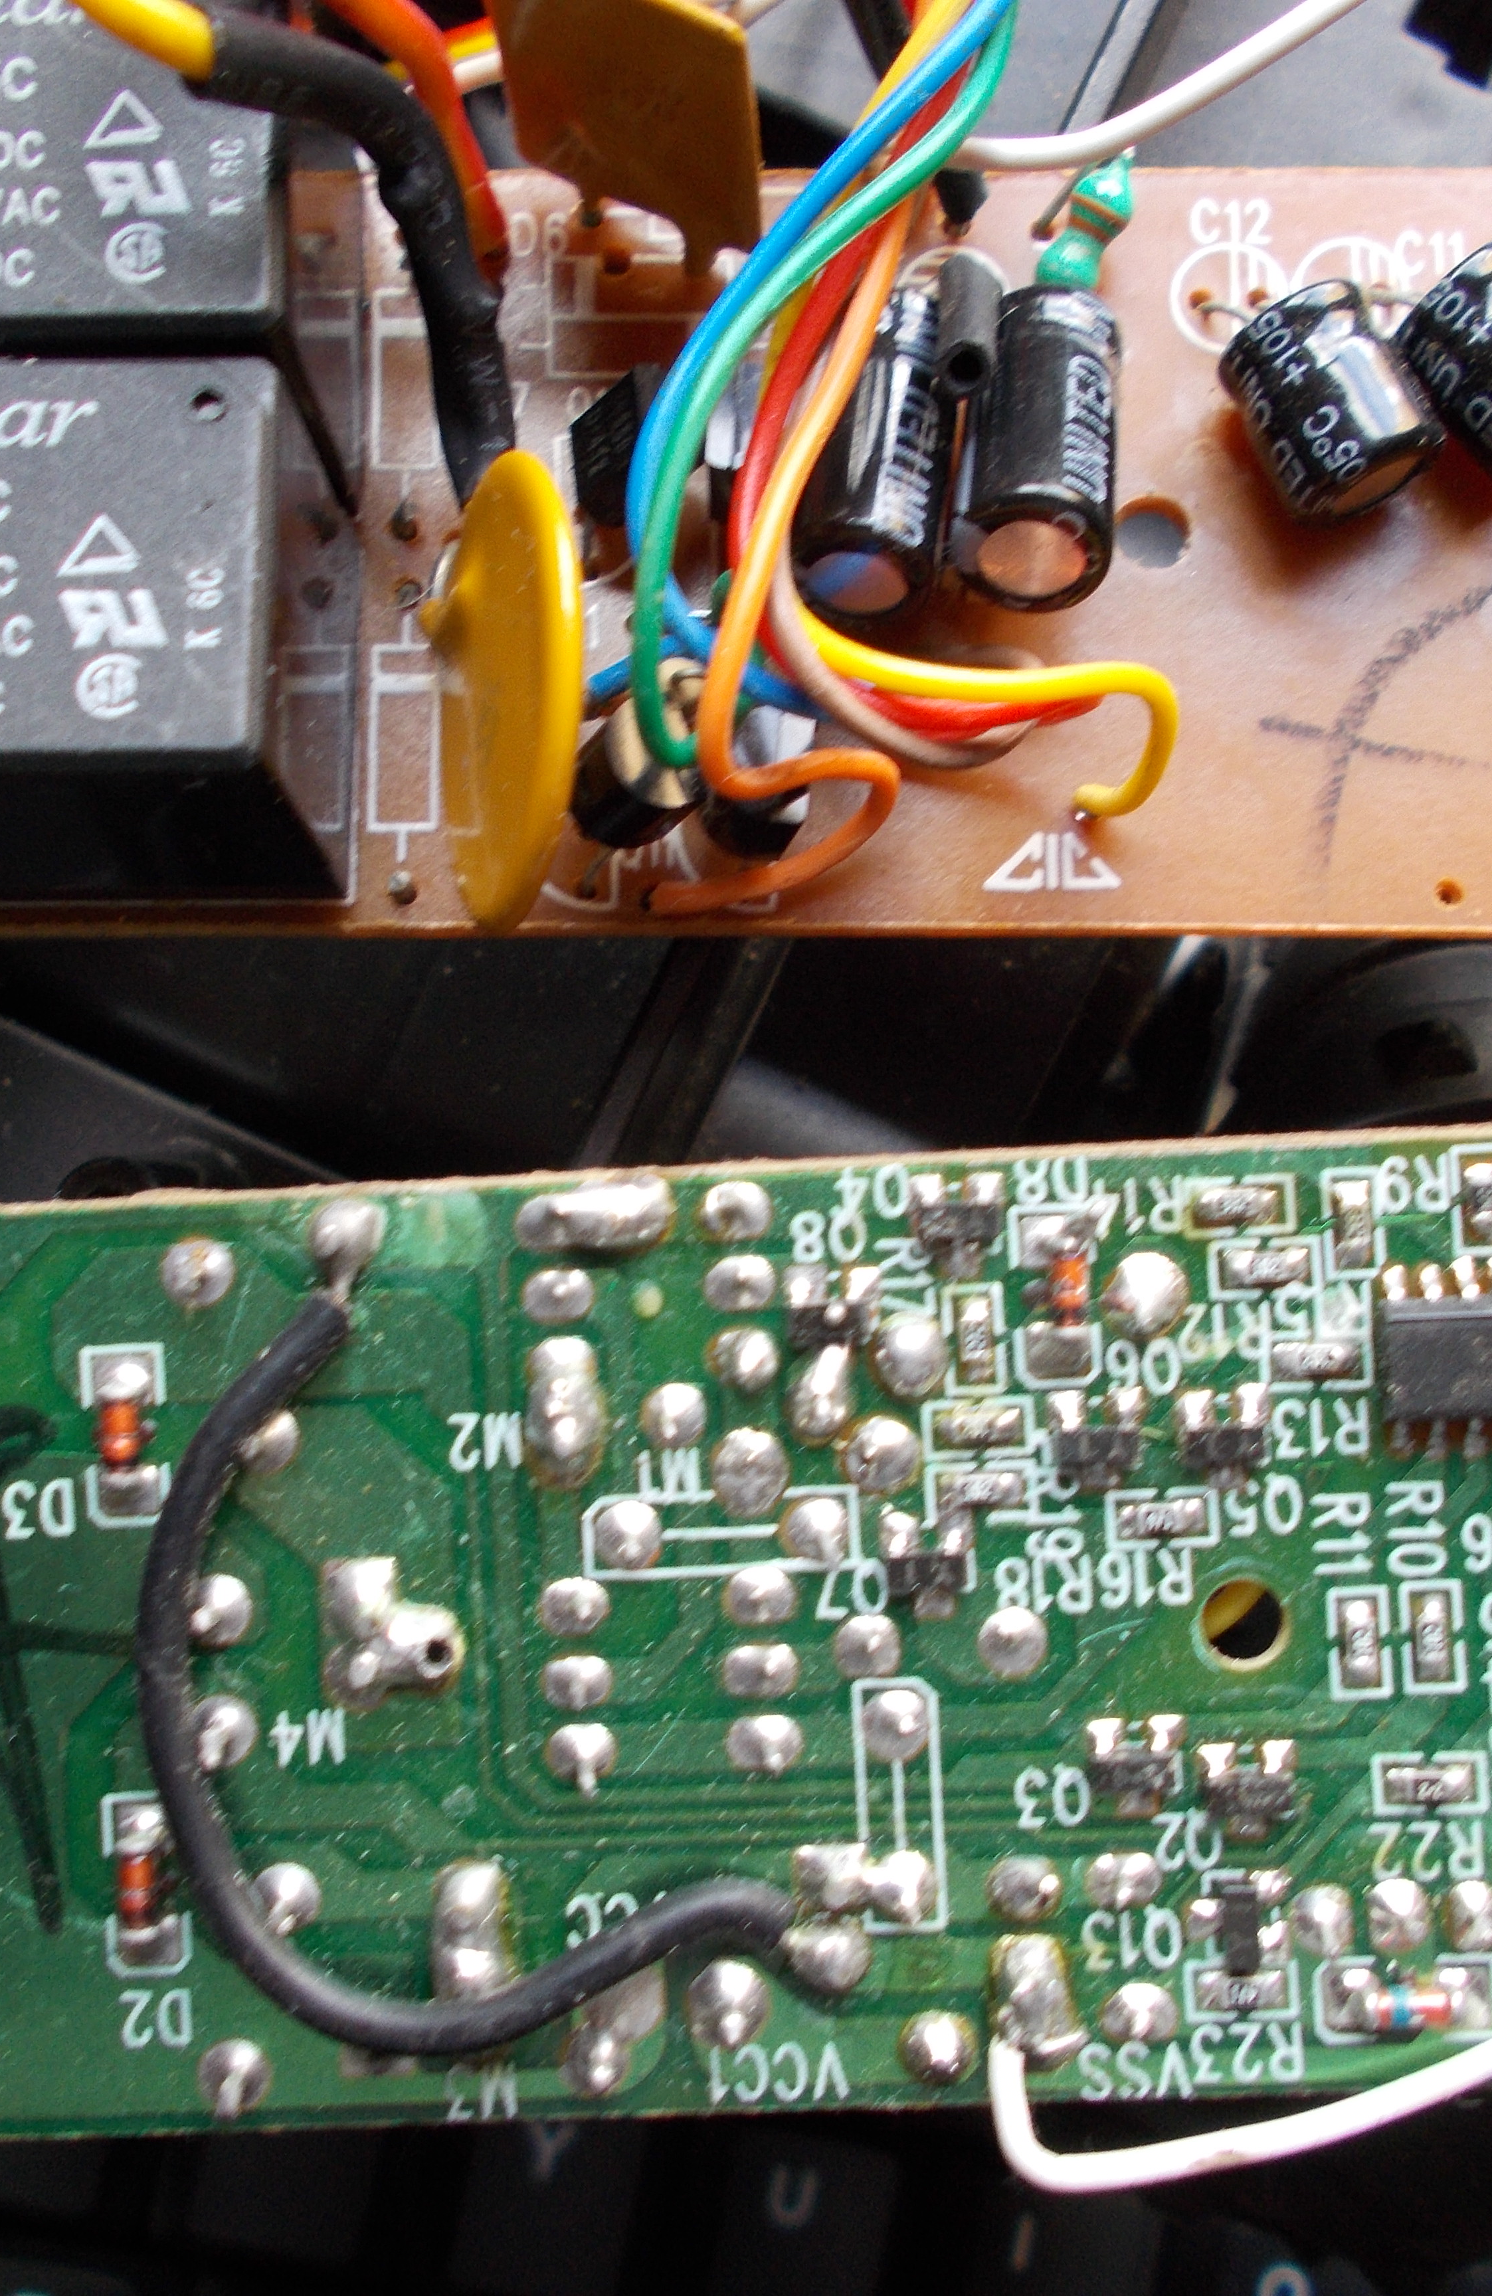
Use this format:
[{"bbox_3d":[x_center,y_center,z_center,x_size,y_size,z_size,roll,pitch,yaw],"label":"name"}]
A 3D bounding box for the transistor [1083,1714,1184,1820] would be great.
[{"bbox_3d":[0.013,0.021,0.078,0.003,0.001,0.003,-3,90,2],"label":"transistor"}]

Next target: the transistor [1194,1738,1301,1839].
[{"bbox_3d":[0.017,0.022,0.078,0.003,0.001,0.003,-3,90,2],"label":"transistor"}]

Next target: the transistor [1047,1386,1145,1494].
[{"bbox_3d":[0.012,0.010,0.078,0.003,0.001,0.003,-3,90,2],"label":"transistor"}]

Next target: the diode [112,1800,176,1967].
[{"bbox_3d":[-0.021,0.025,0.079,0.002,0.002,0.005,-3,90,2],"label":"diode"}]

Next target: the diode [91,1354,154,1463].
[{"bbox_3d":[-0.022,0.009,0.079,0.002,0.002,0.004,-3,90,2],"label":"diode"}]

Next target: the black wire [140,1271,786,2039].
[{"bbox_3d":[-0.009,0.018,0.077,0.021,0.004,0.025,-3,90,2],"label":"black wire"}]

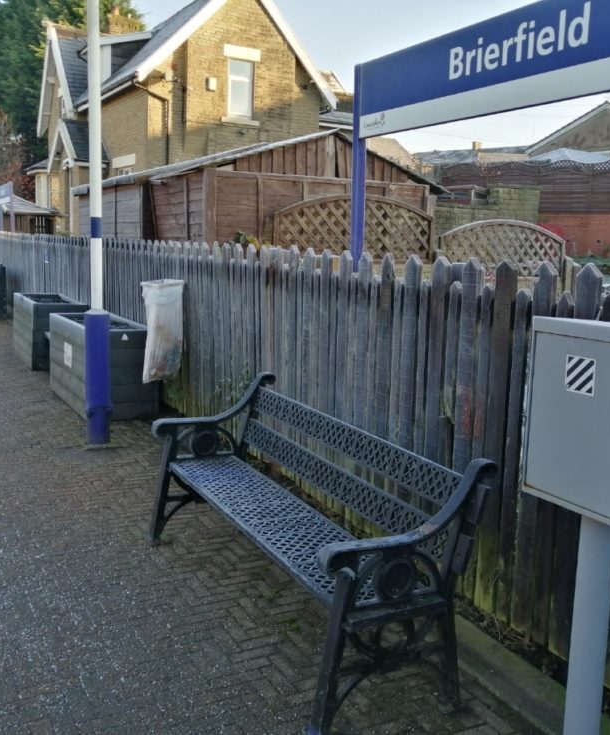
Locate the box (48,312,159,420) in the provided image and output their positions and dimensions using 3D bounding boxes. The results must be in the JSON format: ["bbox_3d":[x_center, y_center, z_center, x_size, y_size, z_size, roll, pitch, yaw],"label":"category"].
[{"bbox_3d":[-1.861,-0.052,6.964,0.570,0.745,1.630,-4,11,-28],"label":"box"}]

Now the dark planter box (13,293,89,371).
[{"bbox_3d":[-3.108,-0.474,9.285,0.585,0.735,1.540,-4,11,-28],"label":"dark planter box"}]

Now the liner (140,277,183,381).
[{"bbox_3d":[-1.127,-0.293,6.048,0.310,0.800,0.310,-4,11,-28],"label":"liner"}]

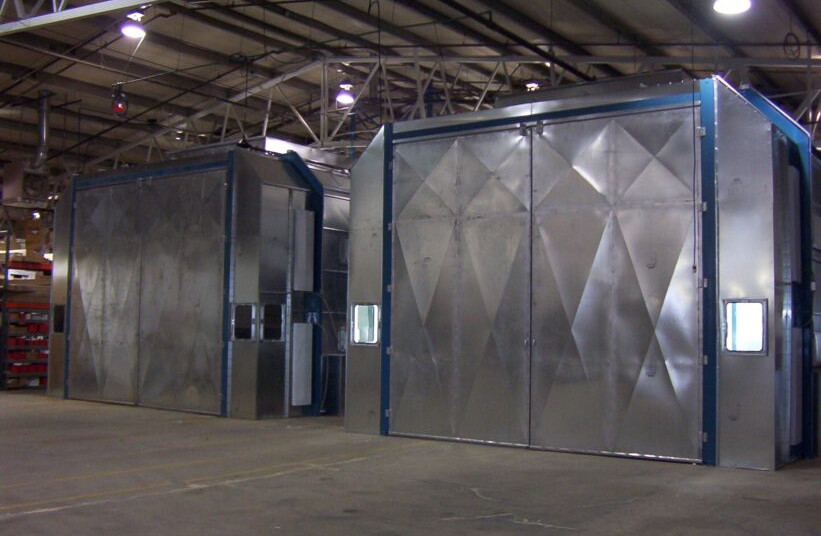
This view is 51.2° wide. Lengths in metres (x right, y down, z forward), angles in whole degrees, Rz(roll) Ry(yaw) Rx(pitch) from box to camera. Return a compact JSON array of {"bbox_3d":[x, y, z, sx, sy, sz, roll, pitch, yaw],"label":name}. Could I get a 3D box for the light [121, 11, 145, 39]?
[{"bbox_3d":[-4.870,-4.264,15.050,0.430,0.360,0.430,1,-4,0],"label":"light"}]

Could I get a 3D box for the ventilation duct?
[{"bbox_3d":[-8.645,-3.189,20.000,0.360,1.900,0.300,-2,-5,32],"label":"ventilation duct"}]

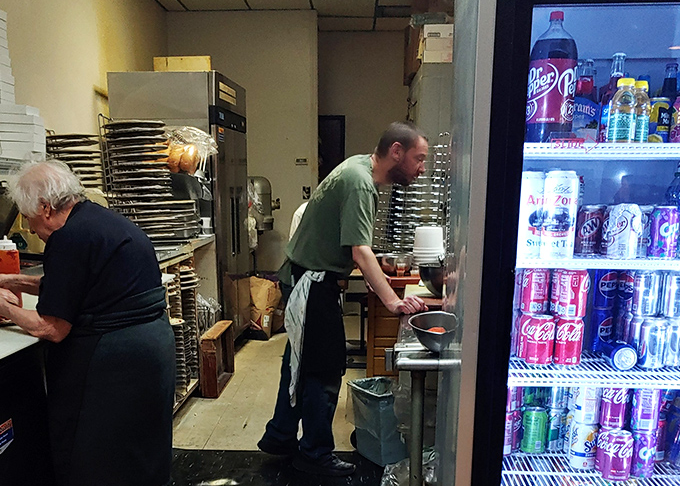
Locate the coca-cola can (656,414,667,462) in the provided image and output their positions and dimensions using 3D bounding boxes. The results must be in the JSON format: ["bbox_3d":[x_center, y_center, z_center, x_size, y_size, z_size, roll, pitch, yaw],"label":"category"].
[{"bbox_3d":[0.907,0.566,1.426,0.066,0.122,0.066,0,9,0],"label":"coca-cola can"}]

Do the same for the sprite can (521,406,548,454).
[{"bbox_3d":[0.561,0.539,1.419,0.066,0.122,0.066,0,11,2],"label":"sprite can"}]

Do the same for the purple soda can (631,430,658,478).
[{"bbox_3d":[0.807,0.553,1.314,0.066,0.122,0.066,1,7,2],"label":"purple soda can"}]

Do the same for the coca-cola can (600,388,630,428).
[{"bbox_3d":[0.742,0.432,1.330,0.066,0.122,0.066,1,7,2],"label":"coca-cola can"}]

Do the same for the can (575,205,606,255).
[{"bbox_3d":[0.622,-0.034,1.222,0.066,0.122,0.066,1,7,2],"label":"can"}]

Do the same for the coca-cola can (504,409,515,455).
[{"bbox_3d":[0.460,0.541,1.406,0.066,0.122,0.066,0,10,0],"label":"coca-cola can"}]

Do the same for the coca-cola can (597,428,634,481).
[{"bbox_3d":[0.760,0.579,1.340,0.066,0.122,0.066,0,9,0],"label":"coca-cola can"}]

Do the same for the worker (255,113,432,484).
[{"bbox_3d":[-0.003,0.287,2.293,0.800,1.660,0.520,-1,11,-5],"label":"worker"}]

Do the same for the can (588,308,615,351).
[{"bbox_3d":[0.725,0.234,1.343,0.066,0.122,0.066,0,10,0],"label":"can"}]

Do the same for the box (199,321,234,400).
[{"bbox_3d":[-0.773,0.735,3.137,0.095,0.372,0.355,1,9,3],"label":"box"}]

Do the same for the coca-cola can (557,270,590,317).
[{"bbox_3d":[0.614,0.133,1.295,0.066,0.122,0.066,1,7,2],"label":"coca-cola can"}]

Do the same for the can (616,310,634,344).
[{"bbox_3d":[0.831,0.242,1.409,0.066,0.122,0.066,1,7,2],"label":"can"}]

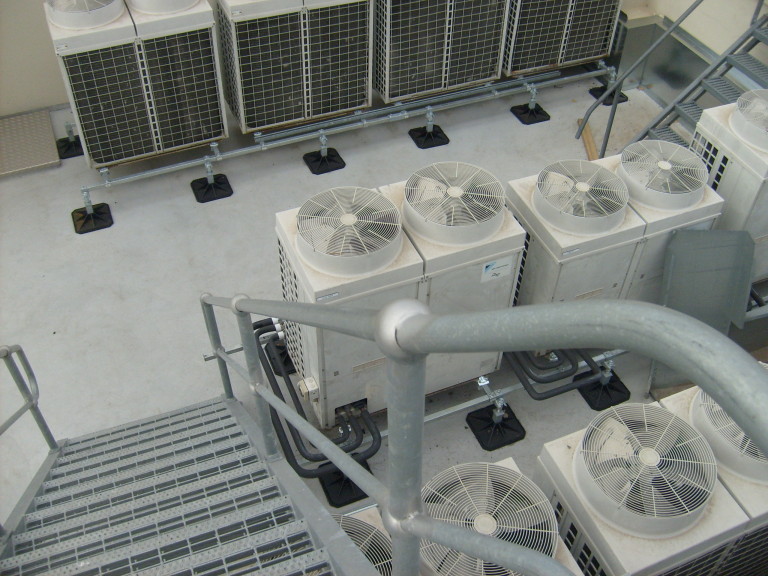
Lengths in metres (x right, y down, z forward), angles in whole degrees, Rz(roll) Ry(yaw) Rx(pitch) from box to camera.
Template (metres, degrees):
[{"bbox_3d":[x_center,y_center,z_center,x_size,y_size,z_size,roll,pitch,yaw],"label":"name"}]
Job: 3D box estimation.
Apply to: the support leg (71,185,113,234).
[{"bbox_3d":[-2.603,-0.746,6.819,0.334,0.355,0.334,-16,48,-16],"label":"support leg"}]

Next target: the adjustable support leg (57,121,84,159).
[{"bbox_3d":[-3.069,-1.516,7.594,0.334,0.326,0.334,-16,48,-16],"label":"adjustable support leg"}]

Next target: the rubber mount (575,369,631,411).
[{"bbox_3d":[1.598,0.678,5.638,0.334,0.168,0.334,-16,48,-16],"label":"rubber mount"}]

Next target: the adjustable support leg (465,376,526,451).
[{"bbox_3d":[0.784,0.825,5.306,0.334,0.405,0.334,-16,48,-16],"label":"adjustable support leg"}]

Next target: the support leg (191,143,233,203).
[{"bbox_3d":[-1.574,-1.048,7.012,0.325,0.390,0.325,-17,49,-17],"label":"support leg"}]

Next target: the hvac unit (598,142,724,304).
[{"bbox_3d":[1.765,-0.314,5.438,0.635,1.420,0.690,-16,49,-17],"label":"hvac unit"}]

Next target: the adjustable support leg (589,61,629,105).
[{"bbox_3d":[2.461,-2.226,8.360,0.325,0.380,0.325,-17,49,-17],"label":"adjustable support leg"}]

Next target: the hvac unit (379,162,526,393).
[{"bbox_3d":[0.375,-0.073,4.921,0.632,1.372,0.686,-16,48,-16],"label":"hvac unit"}]

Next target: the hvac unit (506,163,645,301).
[{"bbox_3d":[1.189,-0.147,5.248,0.635,1.420,0.690,-16,49,-17],"label":"hvac unit"}]

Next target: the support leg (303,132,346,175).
[{"bbox_3d":[-0.566,-1.331,7.348,0.325,0.340,0.325,-17,49,-17],"label":"support leg"}]

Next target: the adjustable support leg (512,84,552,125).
[{"bbox_3d":[1.543,-1.940,8.032,0.325,0.350,0.325,-17,49,-17],"label":"adjustable support leg"}]

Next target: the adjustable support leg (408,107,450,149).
[{"bbox_3d":[0.464,-1.670,7.804,0.334,0.365,0.334,-16,48,-16],"label":"adjustable support leg"}]

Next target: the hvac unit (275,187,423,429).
[{"bbox_3d":[-0.212,0.099,4.764,0.635,1.420,0.690,-16,49,-17],"label":"hvac unit"}]

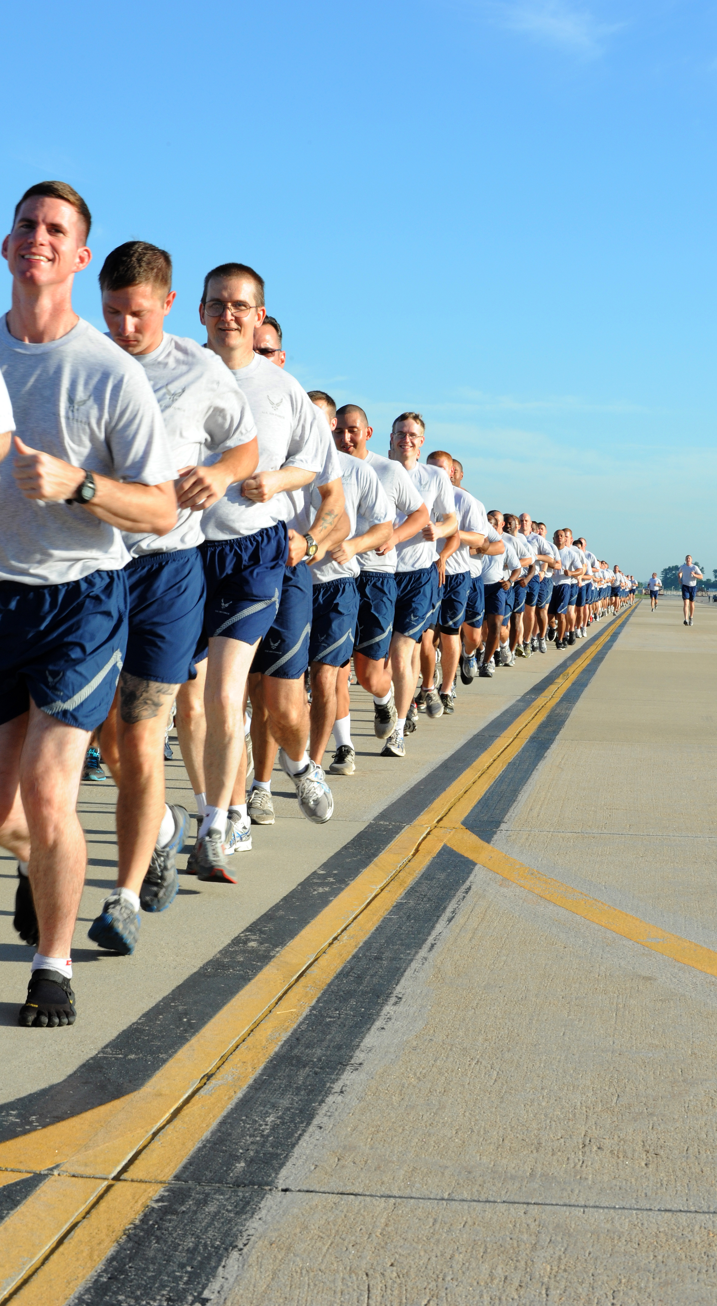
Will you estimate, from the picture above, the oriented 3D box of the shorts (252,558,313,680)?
[{"bbox_3d":[-0.344,-0.117,8.680,0.370,0.405,0.310,1,1,5],"label":"shorts"}]

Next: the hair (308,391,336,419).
[{"bbox_3d":[-0.169,-1.054,10.900,0.165,0.150,0.195,2,5,7],"label":"hair"}]

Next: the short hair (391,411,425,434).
[{"bbox_3d":[0.262,-1.214,13.450,0.165,0.140,0.195,2,2,8],"label":"short hair"}]

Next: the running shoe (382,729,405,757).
[{"bbox_3d":[0.177,0.454,12.750,0.115,0.130,0.280,12,1,-9],"label":"running shoe"}]

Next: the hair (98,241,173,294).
[{"bbox_3d":[-0.525,-0.898,5.980,0.170,0.150,0.200,2,14,14],"label":"hair"}]

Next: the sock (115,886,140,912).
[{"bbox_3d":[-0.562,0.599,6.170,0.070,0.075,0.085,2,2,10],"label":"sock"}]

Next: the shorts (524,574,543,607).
[{"bbox_3d":[2.010,-0.758,30.400,0.380,0.380,0.300,2,2,6],"label":"shorts"}]

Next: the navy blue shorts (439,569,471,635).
[{"bbox_3d":[0.571,-0.338,17.000,0.370,0.410,0.300,2,2,6],"label":"navy blue shorts"}]

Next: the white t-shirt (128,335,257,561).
[{"bbox_3d":[-0.529,-0.514,6.220,0.510,0.560,0.310,2,2,10],"label":"white t-shirt"}]

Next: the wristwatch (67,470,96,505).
[{"bbox_3d":[-0.555,-0.333,5.100,0.055,0.066,0.042,16,-3,43],"label":"wristwatch"}]

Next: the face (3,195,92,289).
[{"bbox_3d":[-0.643,-0.849,5.230,0.185,0.195,0.150,8,-6,6],"label":"face"}]

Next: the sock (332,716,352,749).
[{"bbox_3d":[-0.074,0.376,11.900,0.085,0.165,0.105,2,2,6],"label":"sock"}]

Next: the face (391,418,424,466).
[{"bbox_3d":[0.249,-1.087,12.900,0.175,0.215,0.160,7,0,3],"label":"face"}]

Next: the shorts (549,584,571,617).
[{"bbox_3d":[2.937,-0.768,37.100,0.340,0.470,0.320,2,2,6],"label":"shorts"}]

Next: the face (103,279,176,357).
[{"bbox_3d":[-0.531,-0.806,6.100,0.165,0.185,0.145,1,19,9],"label":"face"}]

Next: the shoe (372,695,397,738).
[{"bbox_3d":[0.134,0.295,12.550,0.110,0.290,0.120,-2,-37,20],"label":"shoe"}]

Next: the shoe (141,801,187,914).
[{"bbox_3d":[-0.491,0.525,6.450,0.110,0.295,0.120,-1,-39,26],"label":"shoe"}]

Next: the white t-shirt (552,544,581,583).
[{"bbox_3d":[2.956,-1.262,36.500,0.510,0.610,0.310,2,2,6],"label":"white t-shirt"}]

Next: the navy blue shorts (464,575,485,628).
[{"bbox_3d":[0.712,-0.365,17.800,0.380,0.380,0.300,2,2,6],"label":"navy blue shorts"}]

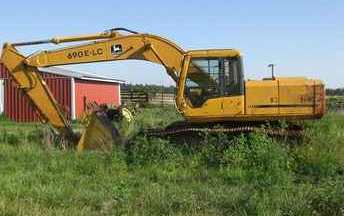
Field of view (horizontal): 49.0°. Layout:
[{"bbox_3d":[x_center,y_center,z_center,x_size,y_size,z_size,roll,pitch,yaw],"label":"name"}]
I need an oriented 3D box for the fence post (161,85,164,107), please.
[{"bbox_3d":[-0.809,-1.007,32.500,0.120,1.900,0.120,0,3,0],"label":"fence post"}]

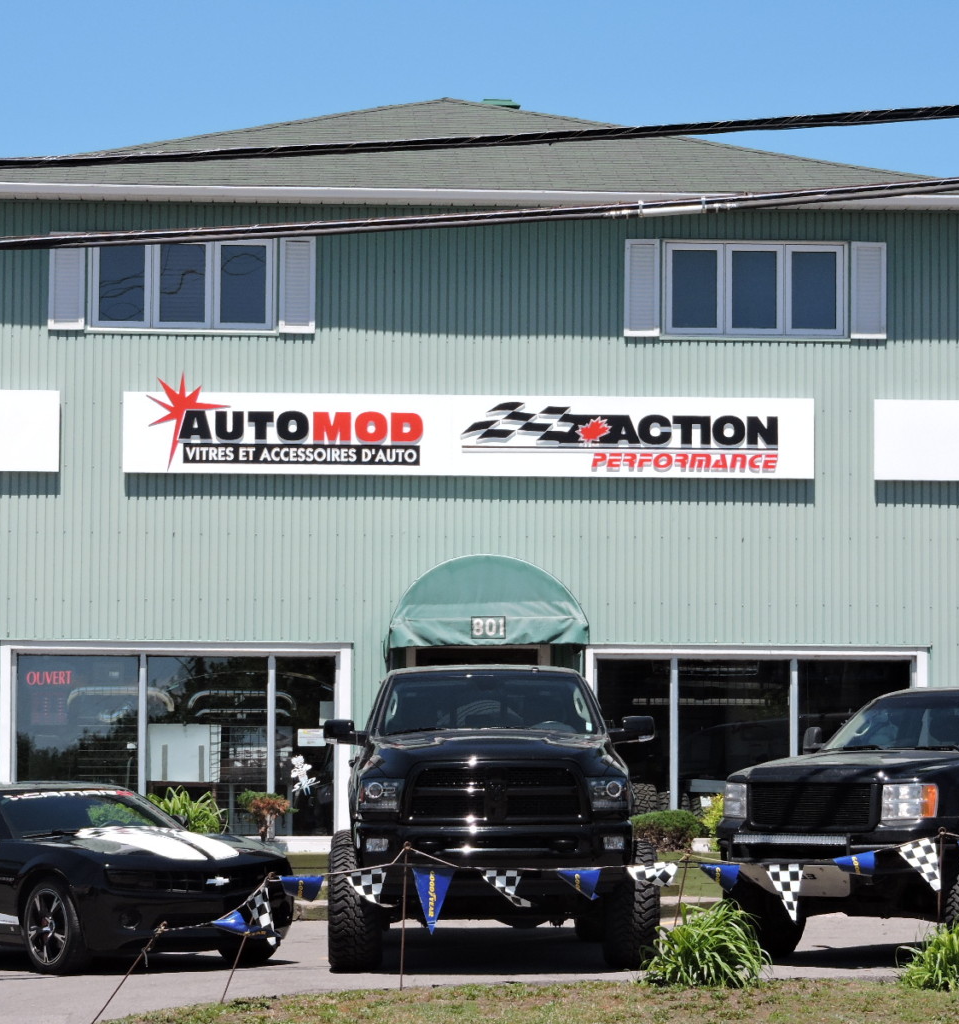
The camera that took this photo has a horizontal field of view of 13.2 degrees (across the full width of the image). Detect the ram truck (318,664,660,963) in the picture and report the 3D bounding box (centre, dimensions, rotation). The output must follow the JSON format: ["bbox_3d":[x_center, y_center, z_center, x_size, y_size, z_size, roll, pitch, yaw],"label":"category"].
[{"bbox_3d":[0.062,2.261,31.519,2.420,2.200,6.000,0,-3,-1],"label":"ram truck"}]

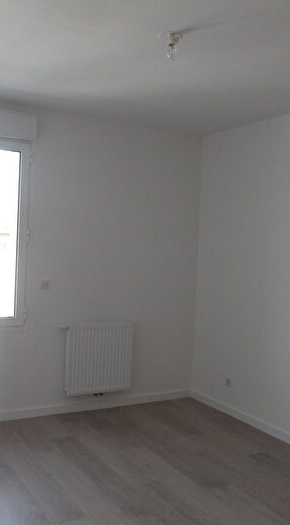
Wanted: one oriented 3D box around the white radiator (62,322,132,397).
[{"bbox_3d":[-0.401,0.806,4.150,0.600,0.600,0.090,1,2,-30],"label":"white radiator"}]

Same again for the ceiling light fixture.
[{"bbox_3d":[0.125,-1.074,2.437,0.110,0.135,0.110,1,2,-30],"label":"ceiling light fixture"}]

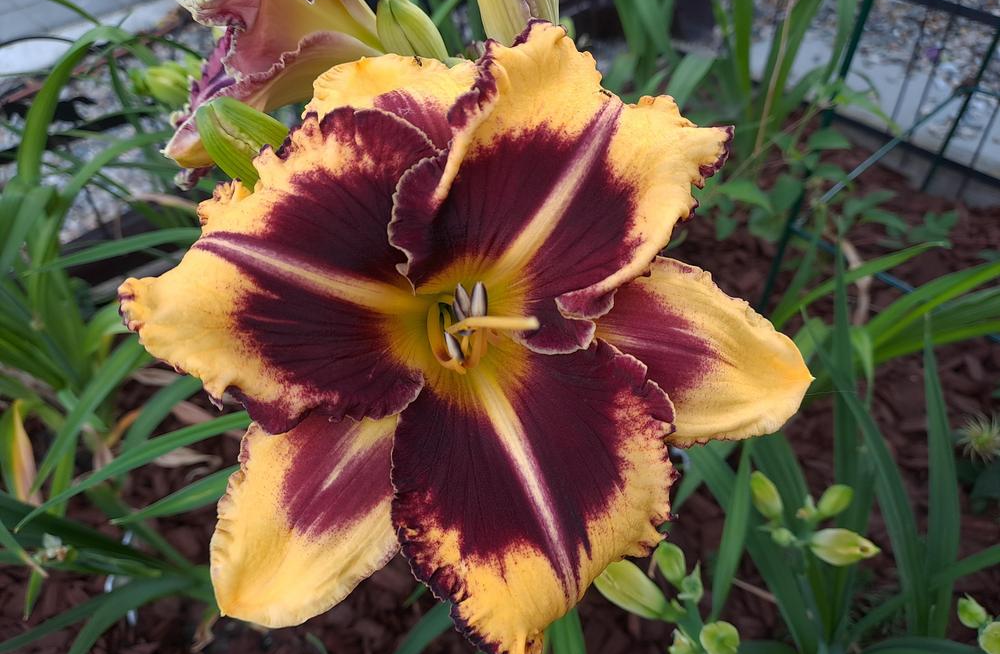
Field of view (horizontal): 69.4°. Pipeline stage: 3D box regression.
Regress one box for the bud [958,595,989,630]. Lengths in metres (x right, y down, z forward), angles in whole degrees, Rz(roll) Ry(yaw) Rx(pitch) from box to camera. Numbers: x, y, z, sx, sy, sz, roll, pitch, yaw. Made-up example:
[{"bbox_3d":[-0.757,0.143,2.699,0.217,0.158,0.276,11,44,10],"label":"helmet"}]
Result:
[{"bbox_3d":[0.269,0.162,0.410,0.015,0.015,0.024,-44,72,11],"label":"bud"}]

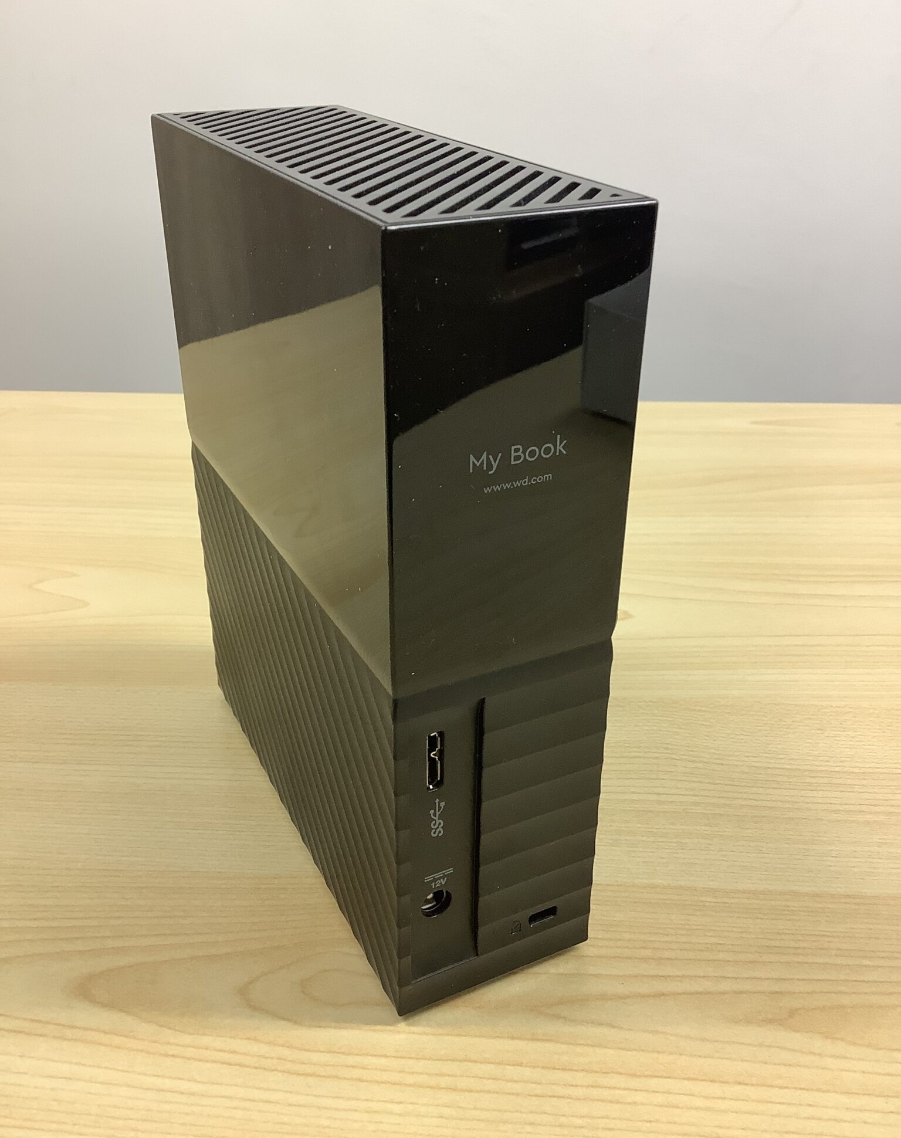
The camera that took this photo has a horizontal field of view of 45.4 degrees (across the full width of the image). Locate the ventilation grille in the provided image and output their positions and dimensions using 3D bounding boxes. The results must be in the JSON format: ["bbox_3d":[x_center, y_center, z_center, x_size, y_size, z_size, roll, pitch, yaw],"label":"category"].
[{"bbox_3d":[-0.020,-0.085,0.220,0.046,0.003,0.136,-14,32,-23],"label":"ventilation grille"}]

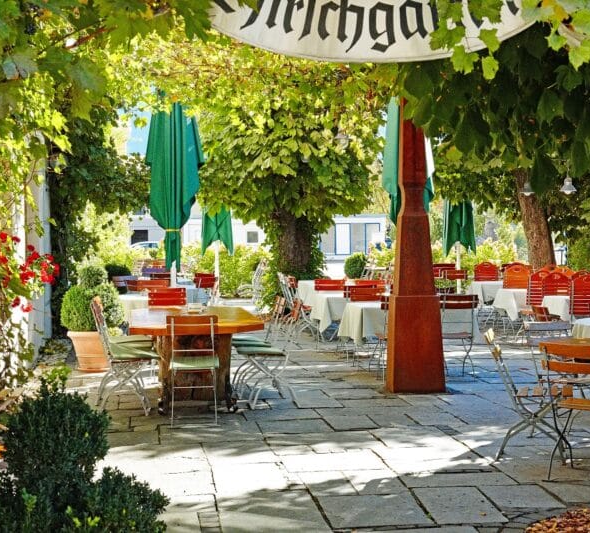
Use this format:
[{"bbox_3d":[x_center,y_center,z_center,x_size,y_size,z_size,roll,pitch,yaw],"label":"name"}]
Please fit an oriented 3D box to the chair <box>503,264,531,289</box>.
[{"bbox_3d":[3.417,0.510,16.680,0.450,1.000,0.550,0,2,-8],"label":"chair"}]

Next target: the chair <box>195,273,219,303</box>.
[{"bbox_3d":[-1.384,0.597,15.928,0.430,0.880,0.520,-1,2,-37],"label":"chair"}]

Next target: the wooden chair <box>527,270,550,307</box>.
[{"bbox_3d":[2.911,0.540,13.838,0.460,0.970,0.560,-2,3,-24],"label":"wooden chair"}]

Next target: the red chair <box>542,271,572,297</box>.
[{"bbox_3d":[3.253,0.592,13.620,0.430,1.040,0.570,0,2,0],"label":"red chair"}]

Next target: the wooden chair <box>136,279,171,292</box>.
[{"bbox_3d":[-1.814,0.663,14.294,0.440,0.880,0.530,0,2,-8],"label":"wooden chair"}]

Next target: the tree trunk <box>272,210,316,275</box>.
[{"bbox_3d":[0.018,-0.131,19.412,0.660,1.950,0.660,-1,2,0],"label":"tree trunk"}]

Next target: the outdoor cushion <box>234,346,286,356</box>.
[{"bbox_3d":[-0.310,0.778,10.288,0.420,0.050,0.420,0,2,-9],"label":"outdoor cushion"}]

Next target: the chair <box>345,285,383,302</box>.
[{"bbox_3d":[0.833,0.689,12.441,0.440,0.870,0.530,-1,2,0],"label":"chair"}]

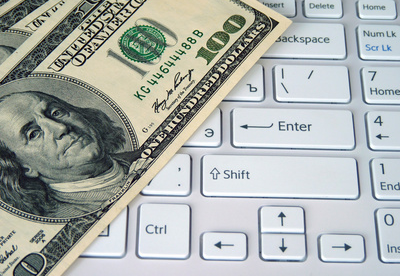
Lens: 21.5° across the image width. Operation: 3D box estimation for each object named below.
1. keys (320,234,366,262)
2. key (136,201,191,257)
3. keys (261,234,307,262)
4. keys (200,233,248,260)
[{"bbox_3d":[0.043,0.033,0.316,0.013,0.003,0.008,1,57,-2],"label":"keys"},{"bbox_3d":[-0.011,0.028,0.317,0.015,0.003,0.017,1,57,-2],"label":"key"},{"bbox_3d":[0.025,0.033,0.316,0.014,0.003,0.008,1,57,-2],"label":"keys"},{"bbox_3d":[0.007,0.033,0.315,0.013,0.003,0.008,1,57,-2],"label":"keys"}]

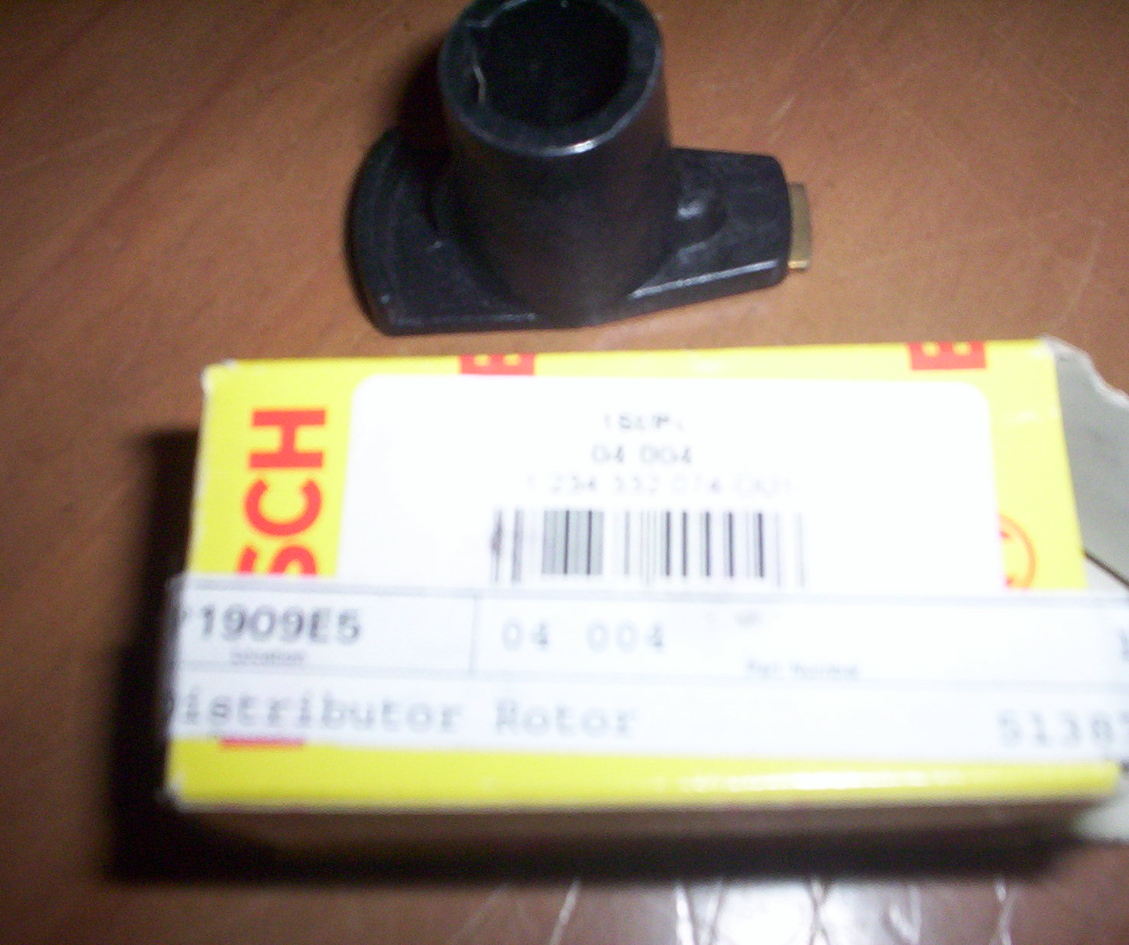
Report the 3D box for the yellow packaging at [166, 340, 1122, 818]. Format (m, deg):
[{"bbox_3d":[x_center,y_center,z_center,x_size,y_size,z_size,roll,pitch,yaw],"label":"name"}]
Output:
[{"bbox_3d":[0.007,0.015,0.143,0.080,0.042,0.042,-1,71,1],"label":"yellow packaging"}]

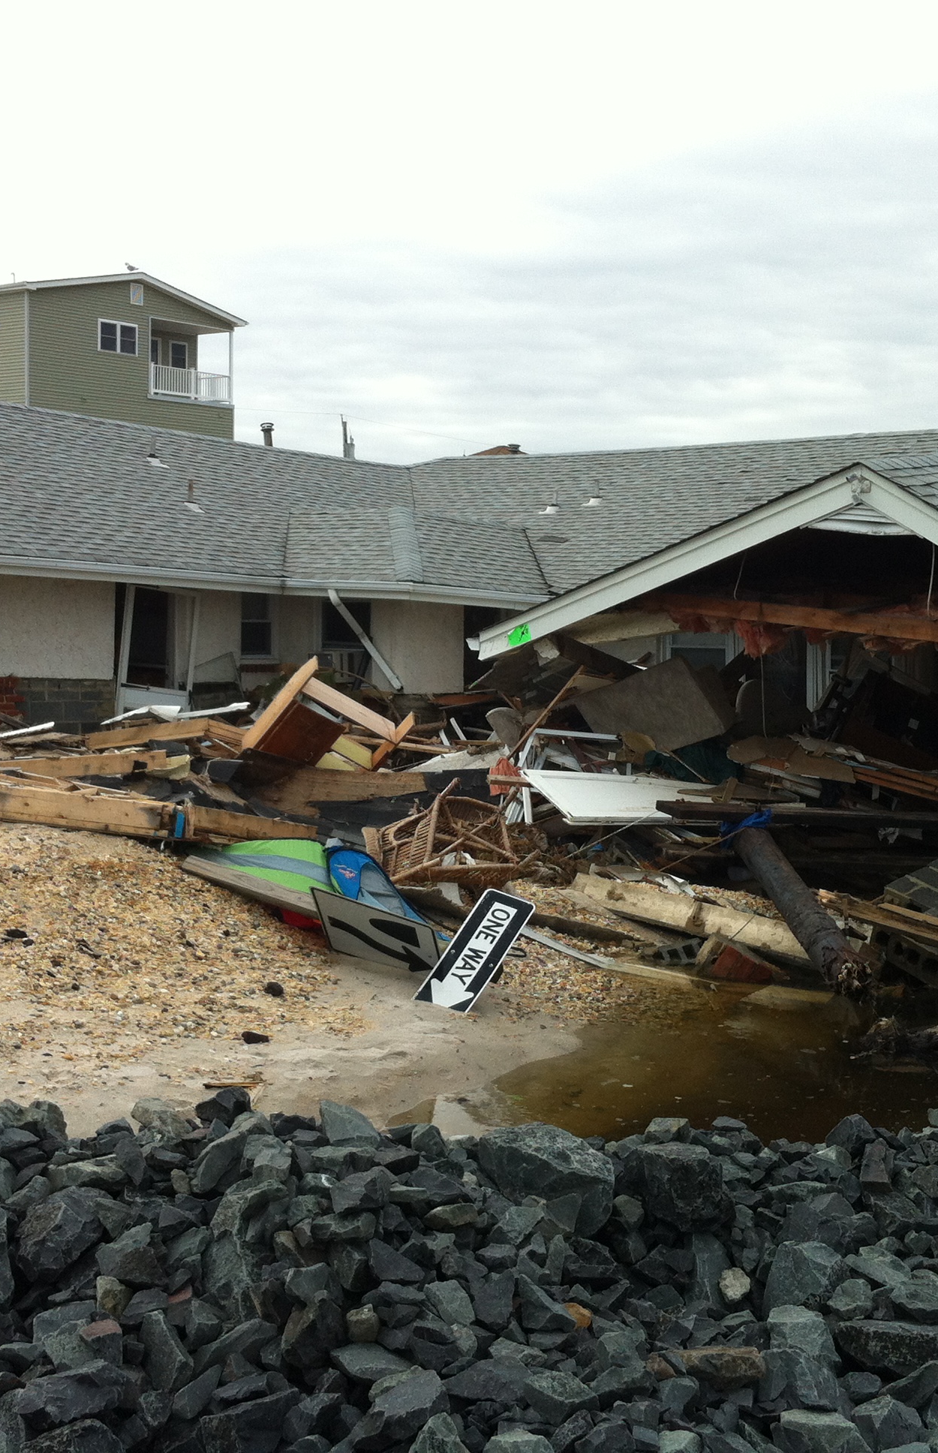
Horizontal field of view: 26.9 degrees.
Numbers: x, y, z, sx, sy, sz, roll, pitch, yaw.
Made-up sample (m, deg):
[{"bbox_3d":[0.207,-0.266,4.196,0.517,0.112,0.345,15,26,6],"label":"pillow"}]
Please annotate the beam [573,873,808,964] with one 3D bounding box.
[{"bbox_3d":[1.337,1.159,11.875,1.558,0.190,0.150,11,7,17],"label":"beam"}]

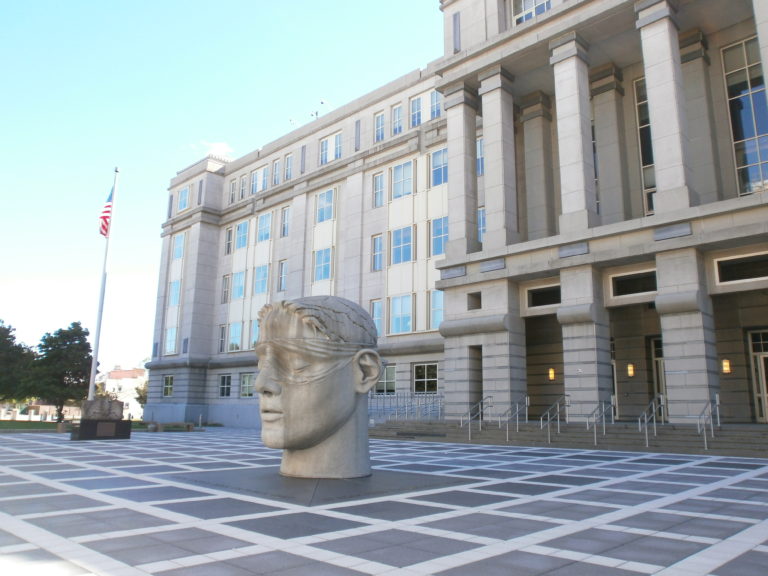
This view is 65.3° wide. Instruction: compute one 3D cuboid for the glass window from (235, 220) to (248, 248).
[{"bbox_3d":[-10.872,-4.059,46.118,1.450,2.120,0.180,-11,-17,42],"label":"glass window"}]

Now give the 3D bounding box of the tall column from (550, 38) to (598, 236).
[{"bbox_3d":[7.621,-6.110,23.864,1.140,8.302,1.120,-11,-16,43],"label":"tall column"}]

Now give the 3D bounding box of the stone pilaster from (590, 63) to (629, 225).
[{"bbox_3d":[9.882,-5.773,26.013,1.080,7.850,0.980,-11,-17,42],"label":"stone pilaster"}]

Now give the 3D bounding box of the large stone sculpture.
[{"bbox_3d":[-1.324,1.828,11.637,2.200,3.450,2.750,-11,-16,42],"label":"large stone sculpture"}]

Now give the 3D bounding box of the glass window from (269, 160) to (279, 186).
[{"bbox_3d":[-7.945,-8.554,44.510,0.832,1.895,0.150,-11,-16,42],"label":"glass window"}]

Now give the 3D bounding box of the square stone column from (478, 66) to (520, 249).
[{"bbox_3d":[5.111,-5.652,26.572,1.200,8.300,1.140,-11,-16,43],"label":"square stone column"}]

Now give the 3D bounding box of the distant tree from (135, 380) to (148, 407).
[{"bbox_3d":[-30.100,13.800,75.000,3.400,4.800,3.400,-11,-16,43],"label":"distant tree"}]

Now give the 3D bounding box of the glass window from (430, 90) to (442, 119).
[{"bbox_3d":[3.156,-11.001,36.076,0.826,1.889,0.200,-11,-16,43],"label":"glass window"}]

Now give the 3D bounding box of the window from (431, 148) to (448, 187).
[{"bbox_3d":[3.289,-6.684,33.199,1.520,2.050,0.150,-11,-16,42],"label":"window"}]

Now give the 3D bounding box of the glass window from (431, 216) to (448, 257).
[{"bbox_3d":[3.224,-2.815,32.394,1.520,2.092,0.150,-11,-16,42],"label":"glass window"}]

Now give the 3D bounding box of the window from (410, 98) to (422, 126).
[{"bbox_3d":[1.969,-10.299,35.152,0.720,1.930,0.180,-11,-17,42],"label":"window"}]

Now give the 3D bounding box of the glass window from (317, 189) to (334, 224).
[{"bbox_3d":[-4.055,-5.685,41.682,1.650,2.080,0.200,-11,-16,43],"label":"glass window"}]

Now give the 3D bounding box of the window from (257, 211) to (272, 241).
[{"bbox_3d":[-8.804,-4.430,44.417,1.580,2.009,0.150,-11,-16,42],"label":"window"}]

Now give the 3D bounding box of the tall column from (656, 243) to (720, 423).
[{"bbox_3d":[9.868,1.605,19.502,1.240,5.550,1.480,-11,-16,42],"label":"tall column"}]

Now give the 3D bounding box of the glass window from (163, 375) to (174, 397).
[{"bbox_3d":[-17.982,8.229,50.122,1.620,1.760,0.200,-11,-16,43],"label":"glass window"}]

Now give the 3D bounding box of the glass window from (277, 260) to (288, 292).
[{"bbox_3d":[-7.348,-0.838,44.223,0.988,2.337,0.200,-11,-16,43],"label":"glass window"}]

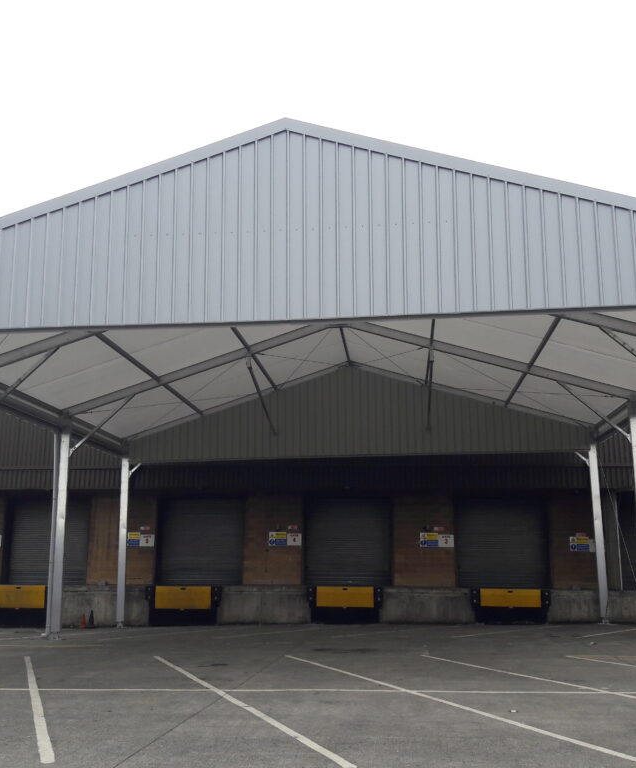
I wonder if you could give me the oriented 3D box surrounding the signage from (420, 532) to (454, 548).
[{"bbox_3d":[3.747,4.907,25.971,1.050,0.500,0.040,-2,-13,6],"label":"signage"}]

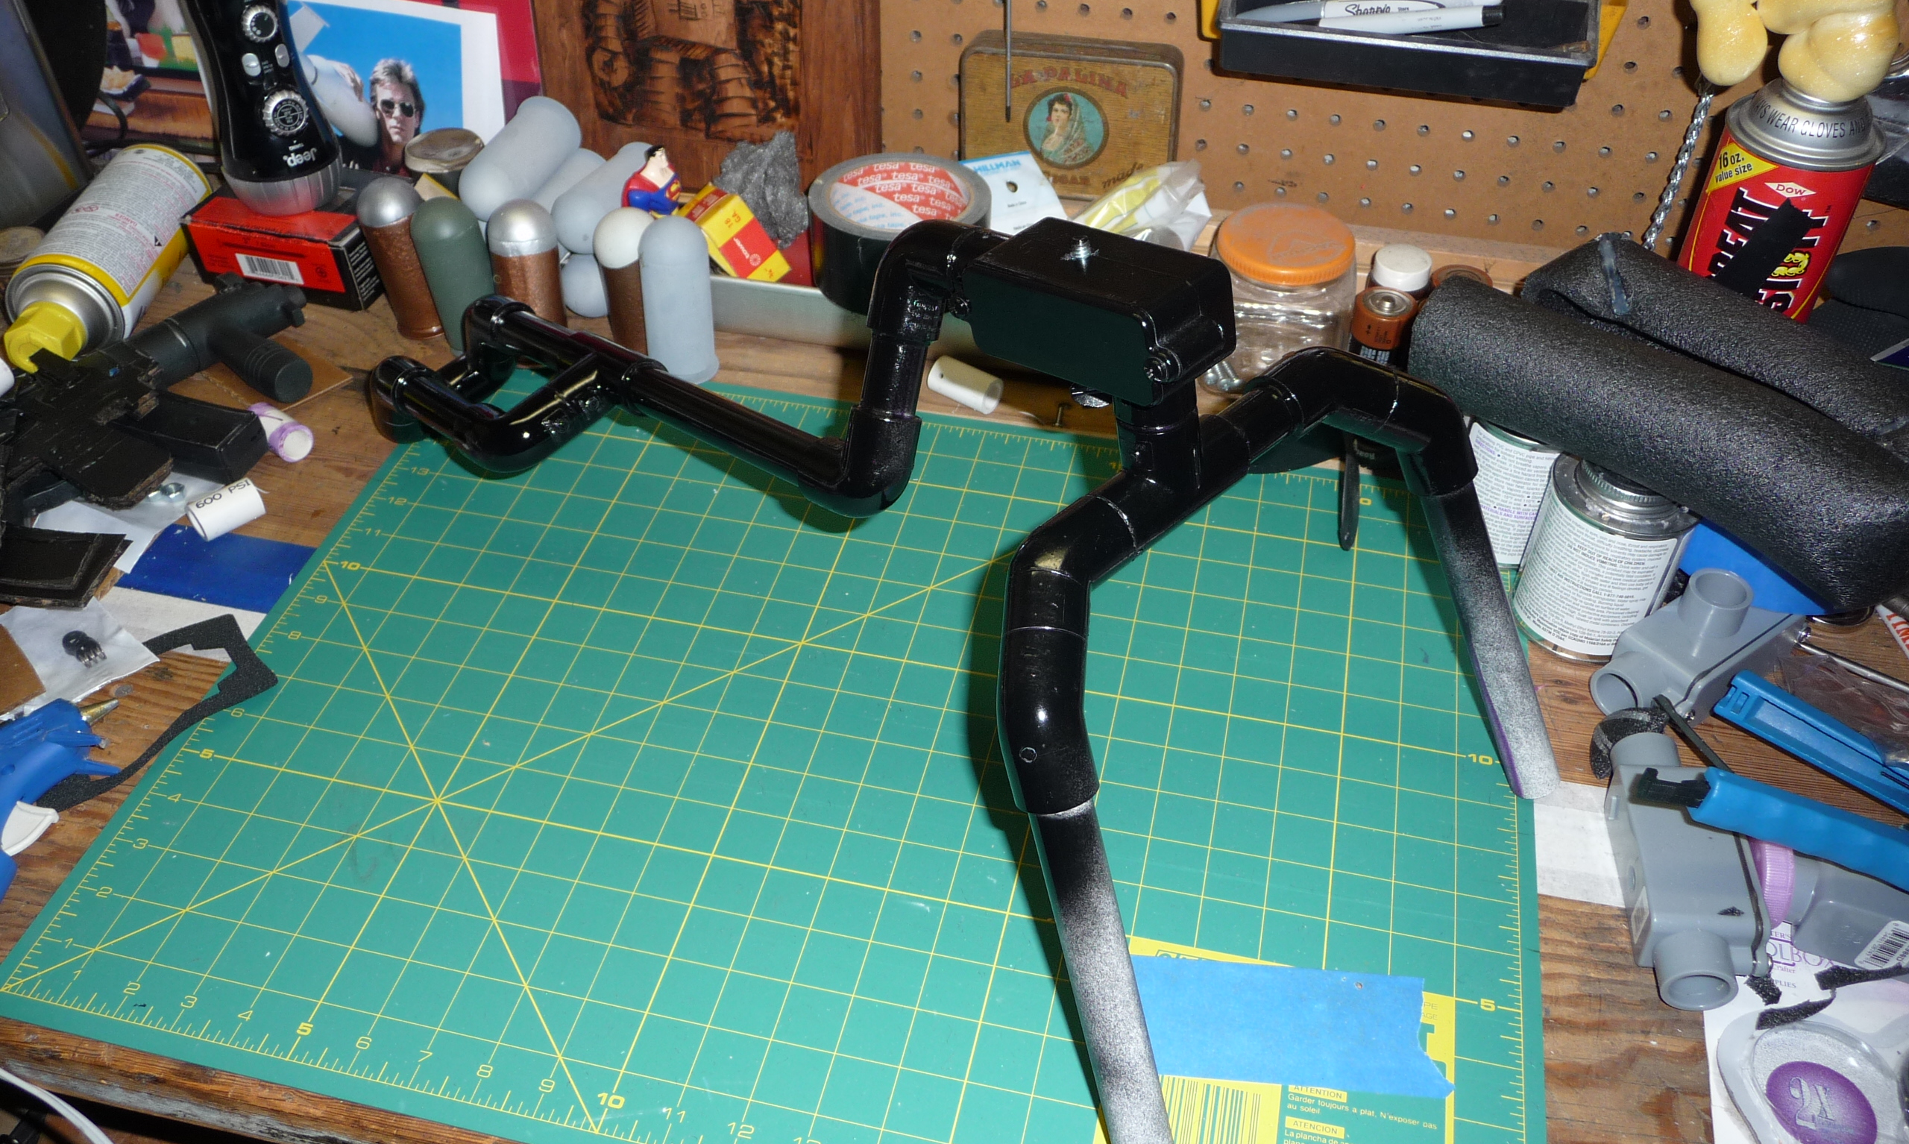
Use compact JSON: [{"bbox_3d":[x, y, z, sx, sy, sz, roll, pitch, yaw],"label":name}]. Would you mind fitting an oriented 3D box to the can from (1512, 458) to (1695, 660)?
[{"bbox_3d":[0.305,-0.012,0.723,0.063,0.093,0.063,9,45,10],"label":"can"}]

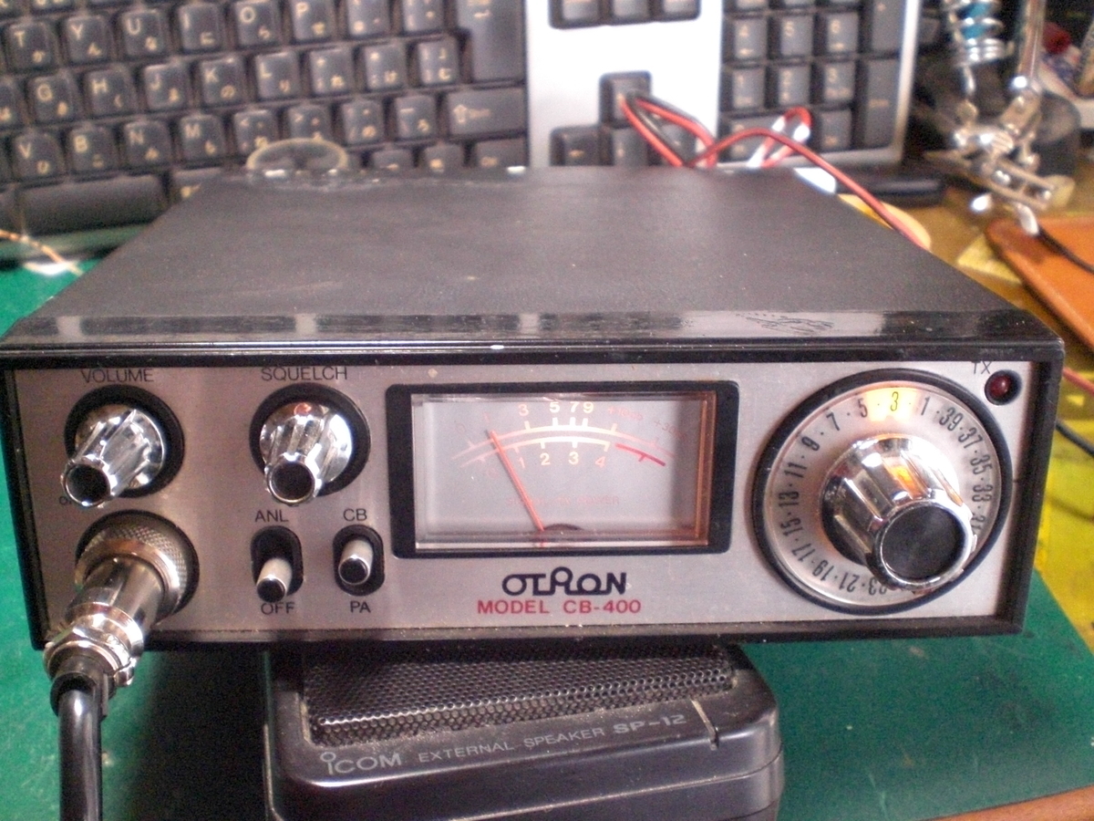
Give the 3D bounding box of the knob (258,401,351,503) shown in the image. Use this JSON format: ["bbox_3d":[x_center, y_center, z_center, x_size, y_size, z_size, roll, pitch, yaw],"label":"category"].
[{"bbox_3d":[-0.040,0.008,0.196,0.015,0.015,0.017,0,20,-3],"label":"knob"}]

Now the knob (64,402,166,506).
[{"bbox_3d":[-0.071,0.009,0.194,0.015,0.015,0.017,0,20,-3],"label":"knob"}]

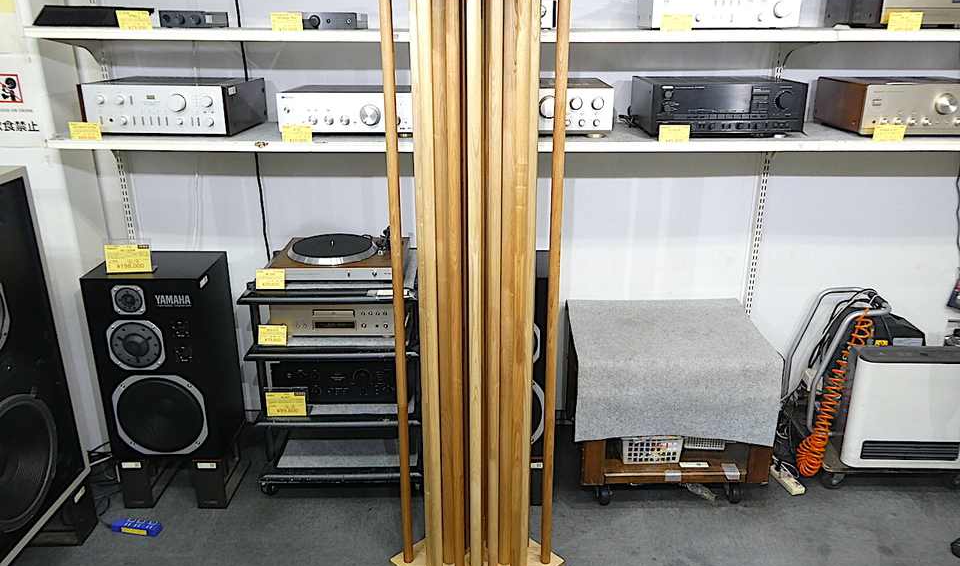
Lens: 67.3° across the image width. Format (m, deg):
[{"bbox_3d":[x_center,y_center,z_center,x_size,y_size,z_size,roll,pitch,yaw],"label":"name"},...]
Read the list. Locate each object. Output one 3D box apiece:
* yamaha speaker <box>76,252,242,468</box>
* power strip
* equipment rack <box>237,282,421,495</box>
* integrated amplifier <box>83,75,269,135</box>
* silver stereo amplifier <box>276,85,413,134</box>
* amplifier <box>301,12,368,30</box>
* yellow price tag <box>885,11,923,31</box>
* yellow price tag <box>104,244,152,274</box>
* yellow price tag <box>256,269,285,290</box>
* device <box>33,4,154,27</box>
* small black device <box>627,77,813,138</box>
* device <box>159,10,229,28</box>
[{"bbox_3d":[-1.100,0.258,2.580,0.375,0.675,0.312,0,19,-1],"label":"yamaha speaker"},{"bbox_3d":[1.141,0.722,2.720,0.050,0.032,0.215,-4,19,-12],"label":"power strip"},{"bbox_3d":[-0.502,0.356,2.714,0.593,0.810,0.440,0,19,0],"label":"equipment rack"},{"bbox_3d":[-1.010,-0.599,2.445,0.457,0.158,0.430,0,19,0],"label":"integrated amplifier"},{"bbox_3d":[-0.420,-0.588,2.454,0.438,0.137,0.375,0,19,0],"label":"silver stereo amplifier"},{"bbox_3d":[-0.483,-0.840,2.326,0.214,0.052,0.205,0,19,0],"label":"amplifier"},{"bbox_3d":[1.255,-0.770,2.126,0.092,0.054,0.012,0,2,0],"label":"yellow price tag"},{"bbox_3d":[-1.154,-0.083,2.377,0.151,0.100,0.012,0,7,1],"label":"yellow price tag"},{"bbox_3d":[-0.690,-0.011,2.376,0.100,0.070,0.006,0,9,0],"label":"yellow price tag"},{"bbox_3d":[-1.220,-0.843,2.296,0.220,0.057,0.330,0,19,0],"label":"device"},{"bbox_3d":[0.781,-0.587,2.405,0.461,0.166,0.395,1,19,2],"label":"small black device"},{"bbox_3d":[-0.894,-0.825,2.261,0.135,0.048,0.195,0,19,0],"label":"device"}]

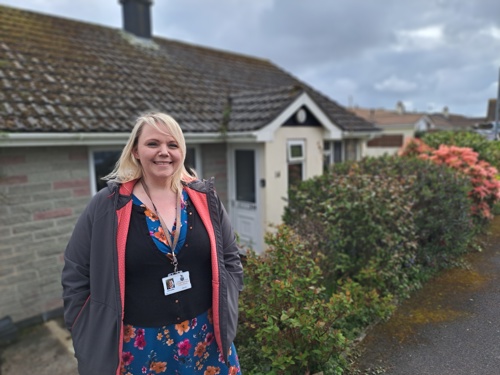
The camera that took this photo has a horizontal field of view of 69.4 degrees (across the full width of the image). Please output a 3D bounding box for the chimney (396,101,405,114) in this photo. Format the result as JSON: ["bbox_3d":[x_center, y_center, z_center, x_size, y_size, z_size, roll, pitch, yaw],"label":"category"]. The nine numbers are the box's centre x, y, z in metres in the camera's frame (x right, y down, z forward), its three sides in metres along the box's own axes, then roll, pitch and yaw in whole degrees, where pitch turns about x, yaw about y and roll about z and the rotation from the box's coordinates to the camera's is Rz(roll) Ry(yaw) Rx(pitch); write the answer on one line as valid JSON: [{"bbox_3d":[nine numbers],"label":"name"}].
[{"bbox_3d":[10.714,-5.695,25.707,0.500,1.050,0.500,-9,10,-44],"label":"chimney"}]

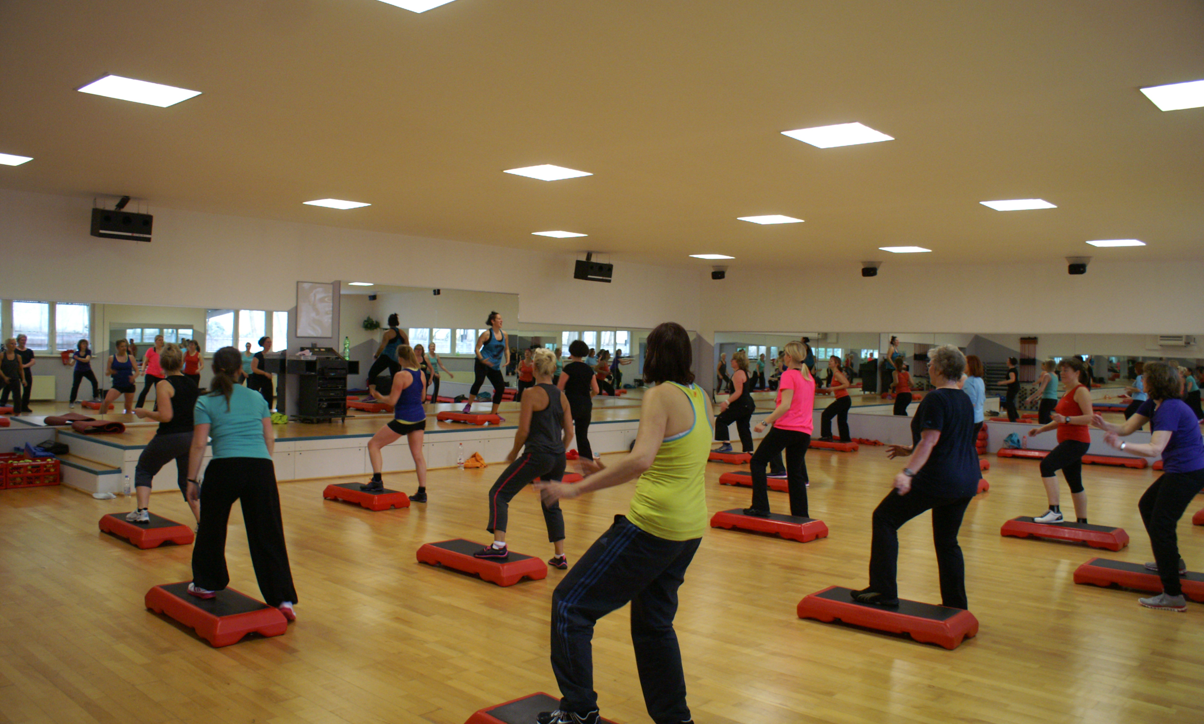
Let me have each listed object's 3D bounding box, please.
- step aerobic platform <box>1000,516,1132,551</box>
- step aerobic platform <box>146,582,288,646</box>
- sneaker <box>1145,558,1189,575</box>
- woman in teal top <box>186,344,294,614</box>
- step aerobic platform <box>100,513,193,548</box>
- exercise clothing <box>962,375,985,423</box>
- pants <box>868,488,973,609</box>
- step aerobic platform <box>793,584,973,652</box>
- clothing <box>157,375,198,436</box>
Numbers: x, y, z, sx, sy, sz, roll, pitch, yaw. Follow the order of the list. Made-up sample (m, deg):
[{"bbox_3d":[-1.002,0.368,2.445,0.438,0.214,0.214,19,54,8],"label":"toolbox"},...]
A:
[{"bbox_3d":[4.165,1.537,8.123,0.934,0.139,0.381,2,0,41],"label":"step aerobic platform"},{"bbox_3d":[-2.245,1.427,5.228,0.975,0.142,0.405,2,1,43],"label":"step aerobic platform"},{"bbox_3d":[4.096,1.482,6.542,0.270,0.110,0.100,2,1,18],"label":"sneaker"},{"bbox_3d":[-2.055,0.687,5.120,0.510,1.551,0.456,2,0,42],"label":"woman in teal top"},{"bbox_3d":[-3.672,1.342,7.264,0.934,0.139,0.381,2,0,44],"label":"step aerobic platform"},{"bbox_3d":[4.396,0.452,10.700,0.290,0.570,0.400,2,0,35],"label":"exercise clothing"},{"bbox_3d":[1.964,1.151,5.548,0.520,0.830,0.500,2,1,38],"label":"pants"},{"bbox_3d":[1.669,1.487,5.323,0.934,0.139,0.381,2,0,41],"label":"step aerobic platform"},{"bbox_3d":[-3.522,0.364,7.508,0.260,0.510,0.360,2,1,40],"label":"clothing"}]

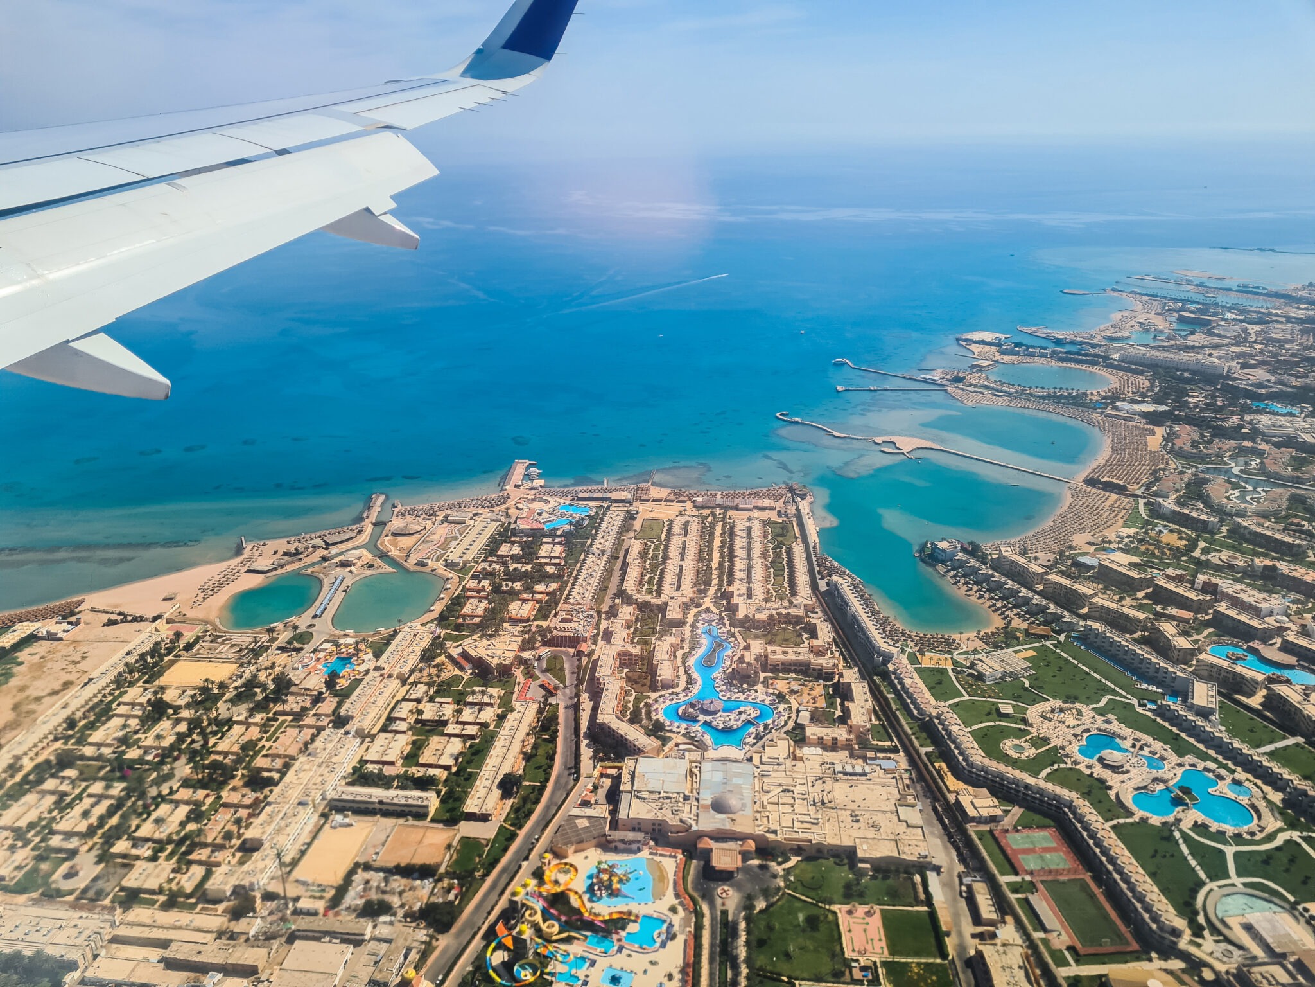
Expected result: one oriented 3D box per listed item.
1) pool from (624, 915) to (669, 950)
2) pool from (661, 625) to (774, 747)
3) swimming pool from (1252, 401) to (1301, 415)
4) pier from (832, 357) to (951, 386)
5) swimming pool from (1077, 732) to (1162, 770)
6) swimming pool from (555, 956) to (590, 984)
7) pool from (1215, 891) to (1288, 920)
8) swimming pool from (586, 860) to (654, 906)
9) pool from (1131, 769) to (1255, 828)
[{"bbox_3d":[-5.244,212.589,478.646,16.910,1.500,19.350,7,22,18],"label":"pool"},{"bbox_3d":[41.160,132.158,691.806,73.280,2.000,161.090,0,21,1],"label":"pool"},{"bbox_3d":[828.819,-113.561,1328.888,37.680,2.000,64.840,-5,21,-13],"label":"swimming pool"},{"bbox_3d":[356.088,-187.707,1542.784,36.760,3.000,216.870,-14,25,-32],"label":"pier"},{"bbox_3d":[287.038,159.877,613.741,49.330,2.000,31.580,6,22,16],"label":"swimming pool"},{"bbox_3d":[-39.639,220.661,457.877,11.600,1.500,16.800,5,21,14],"label":"swimming pool"},{"bbox_3d":[292.793,205.636,491.568,36.080,1.500,16.540,-4,21,-9],"label":"pool"},{"bbox_3d":[-19.843,200.963,509.326,35.130,1.200,33.090,-3,21,-7],"label":"swimming pool"},{"bbox_3d":[308.790,178.730,563.338,65.000,2.000,49.300,-12,23,-27],"label":"pool"}]

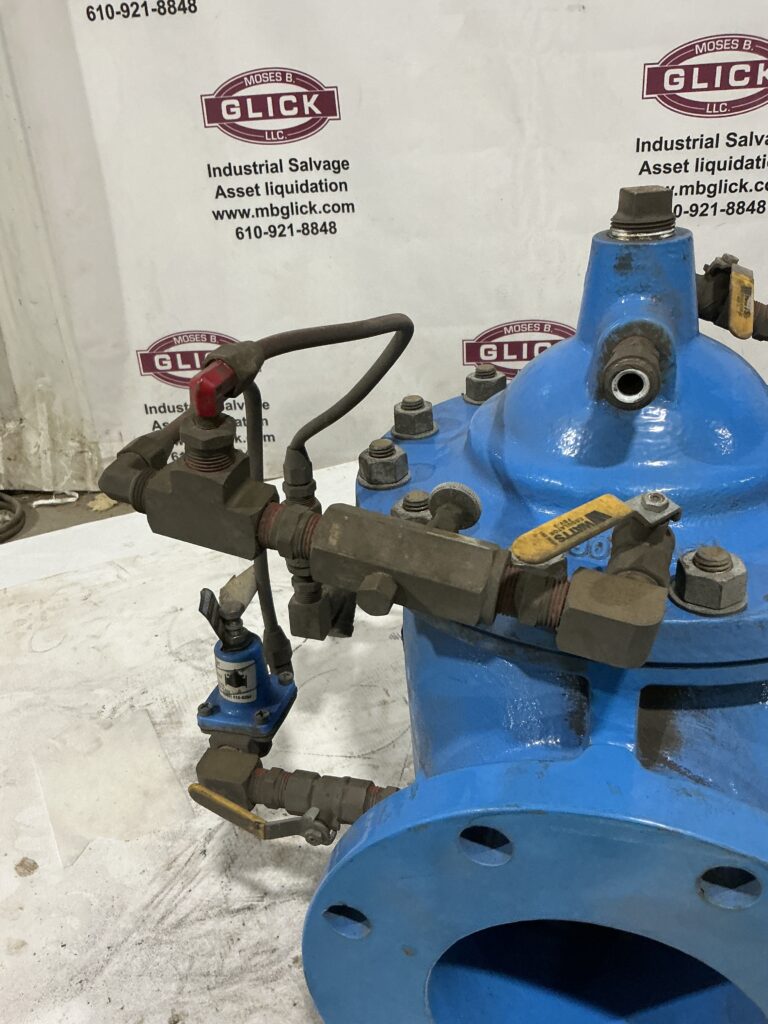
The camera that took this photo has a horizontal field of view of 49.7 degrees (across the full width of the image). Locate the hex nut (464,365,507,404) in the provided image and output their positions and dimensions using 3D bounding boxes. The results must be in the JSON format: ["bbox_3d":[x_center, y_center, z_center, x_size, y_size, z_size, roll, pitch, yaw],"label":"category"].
[{"bbox_3d":[0.074,-0.093,0.602,0.032,0.021,0.031,-1,28,7],"label":"hex nut"}]

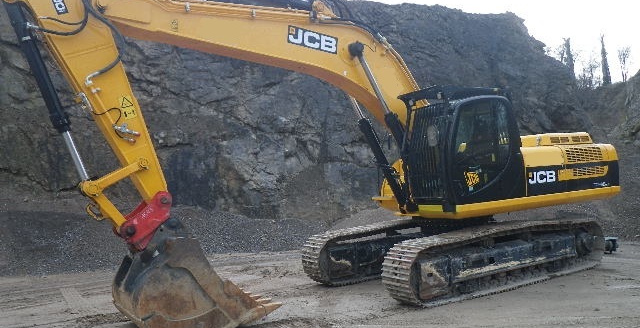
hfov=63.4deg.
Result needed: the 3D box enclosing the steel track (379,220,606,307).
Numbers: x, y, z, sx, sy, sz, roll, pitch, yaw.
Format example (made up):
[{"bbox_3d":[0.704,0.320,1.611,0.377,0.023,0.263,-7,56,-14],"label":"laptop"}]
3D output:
[{"bbox_3d":[3.295,1.640,9.210,4.980,0.980,0.610,-2,-4,-31],"label":"steel track"}]

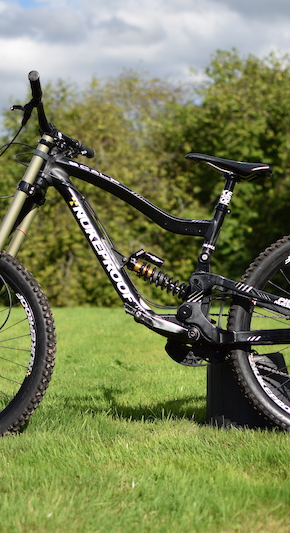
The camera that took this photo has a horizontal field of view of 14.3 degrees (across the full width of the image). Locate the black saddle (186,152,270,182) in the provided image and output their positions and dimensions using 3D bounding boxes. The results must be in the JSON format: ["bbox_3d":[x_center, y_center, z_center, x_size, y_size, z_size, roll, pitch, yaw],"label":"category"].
[{"bbox_3d":[0.263,-0.310,3.622,0.270,0.062,0.135,9,-6,1],"label":"black saddle"}]

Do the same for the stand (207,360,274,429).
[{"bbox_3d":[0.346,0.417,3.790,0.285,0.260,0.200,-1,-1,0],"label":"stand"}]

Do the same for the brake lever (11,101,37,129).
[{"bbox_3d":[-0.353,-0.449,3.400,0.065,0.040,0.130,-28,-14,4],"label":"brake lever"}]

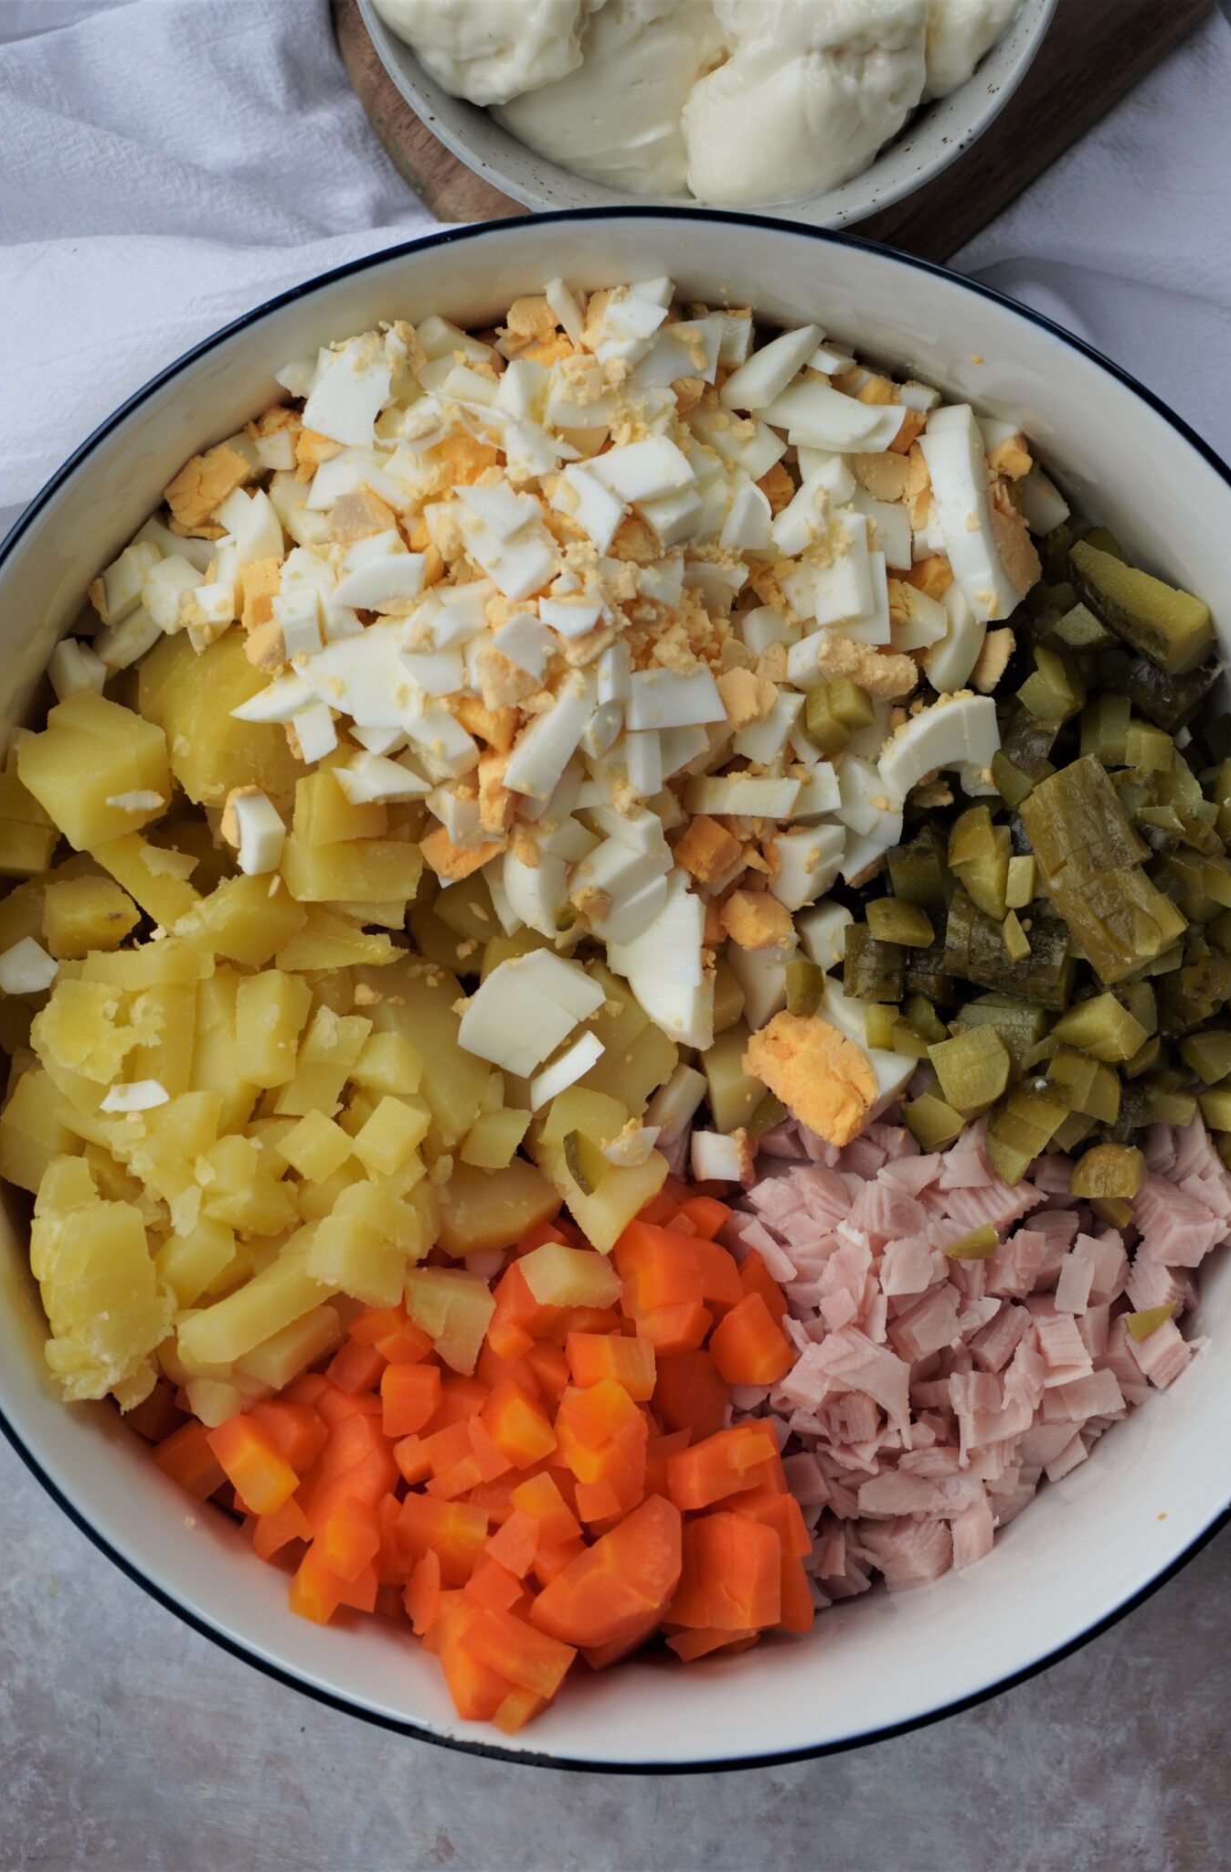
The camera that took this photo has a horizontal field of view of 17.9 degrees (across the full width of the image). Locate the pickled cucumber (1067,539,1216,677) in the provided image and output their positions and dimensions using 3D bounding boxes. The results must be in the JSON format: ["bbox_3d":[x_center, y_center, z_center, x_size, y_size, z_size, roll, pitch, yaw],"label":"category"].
[{"bbox_3d":[0.094,-0.060,0.700,0.029,0.013,0.015,37,90,15],"label":"pickled cucumber"}]

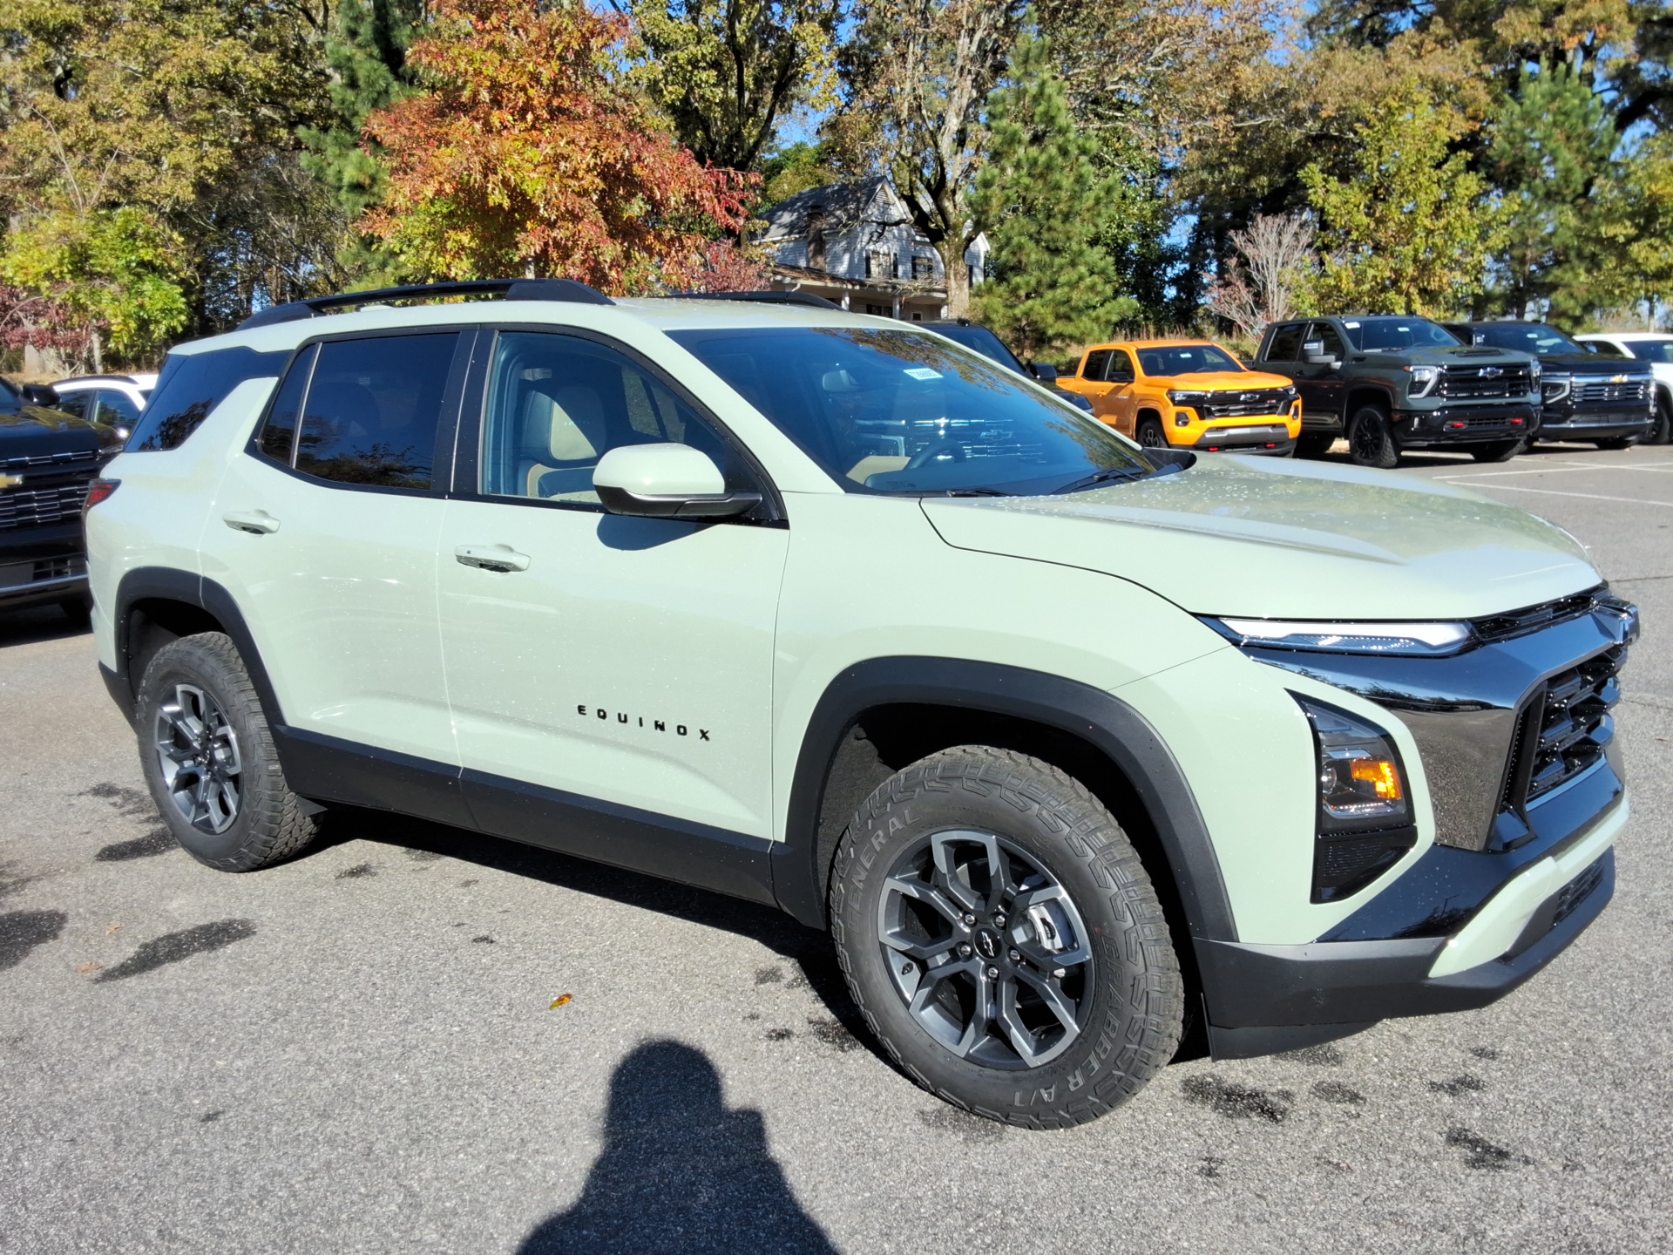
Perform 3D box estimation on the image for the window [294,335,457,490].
[{"bbox_3d":[-1.211,-0.565,3.558,0.590,0.410,0.045,6,-9,36],"label":"window"}]

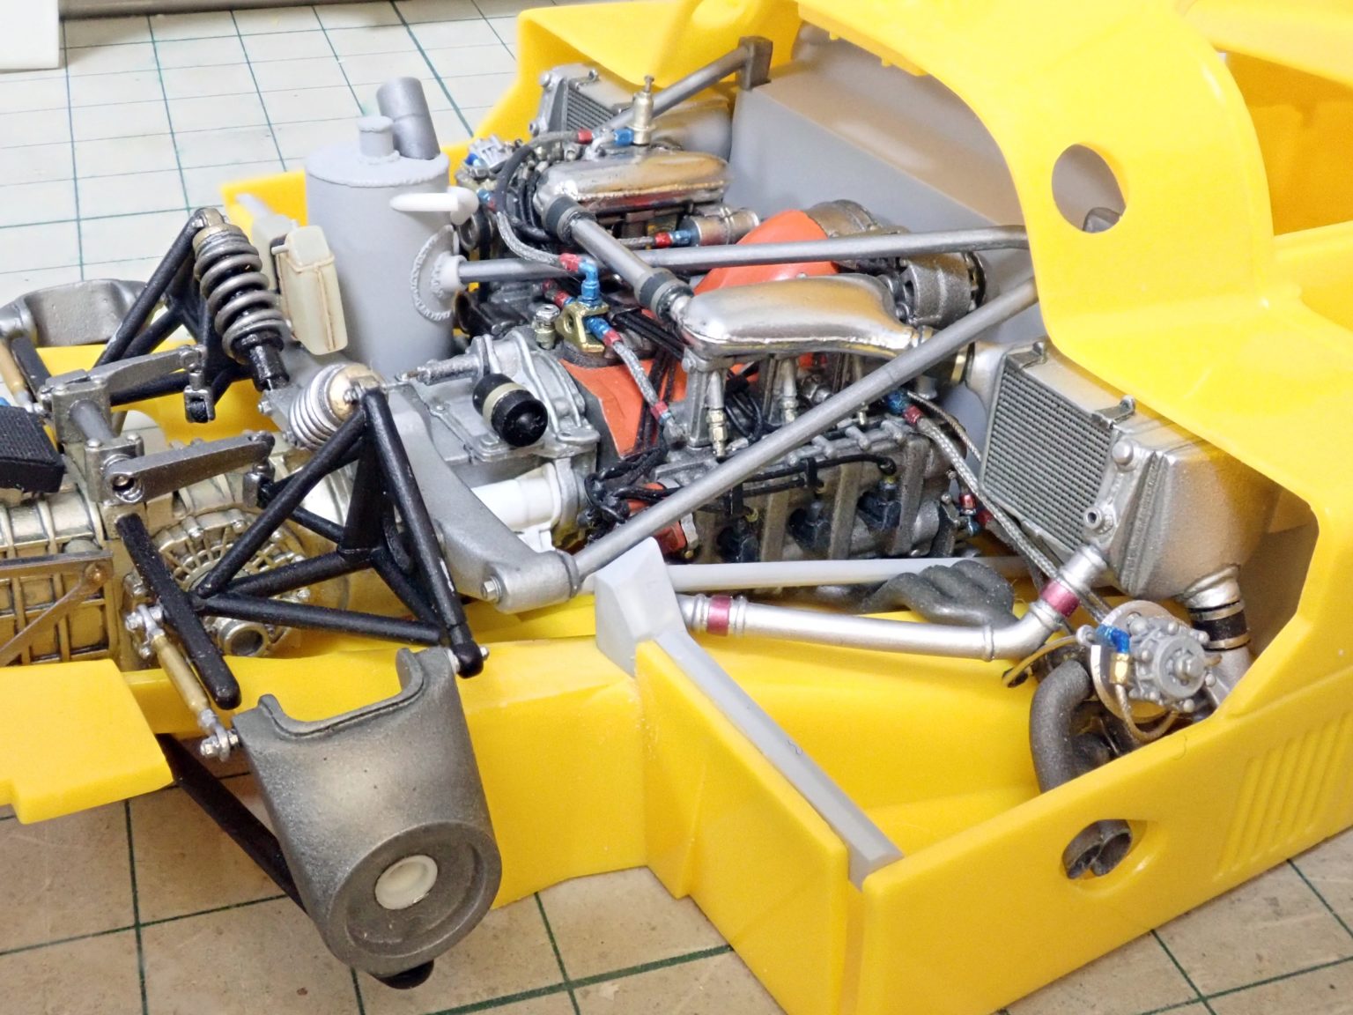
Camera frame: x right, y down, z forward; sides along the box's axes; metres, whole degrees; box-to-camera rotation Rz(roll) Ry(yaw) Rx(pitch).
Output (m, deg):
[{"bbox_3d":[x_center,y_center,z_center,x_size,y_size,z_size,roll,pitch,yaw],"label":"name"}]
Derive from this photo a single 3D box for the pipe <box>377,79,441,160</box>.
[{"bbox_3d":[-0.019,-0.027,0.104,0.003,0.003,0.006,-15,80,-6],"label":"pipe"}]

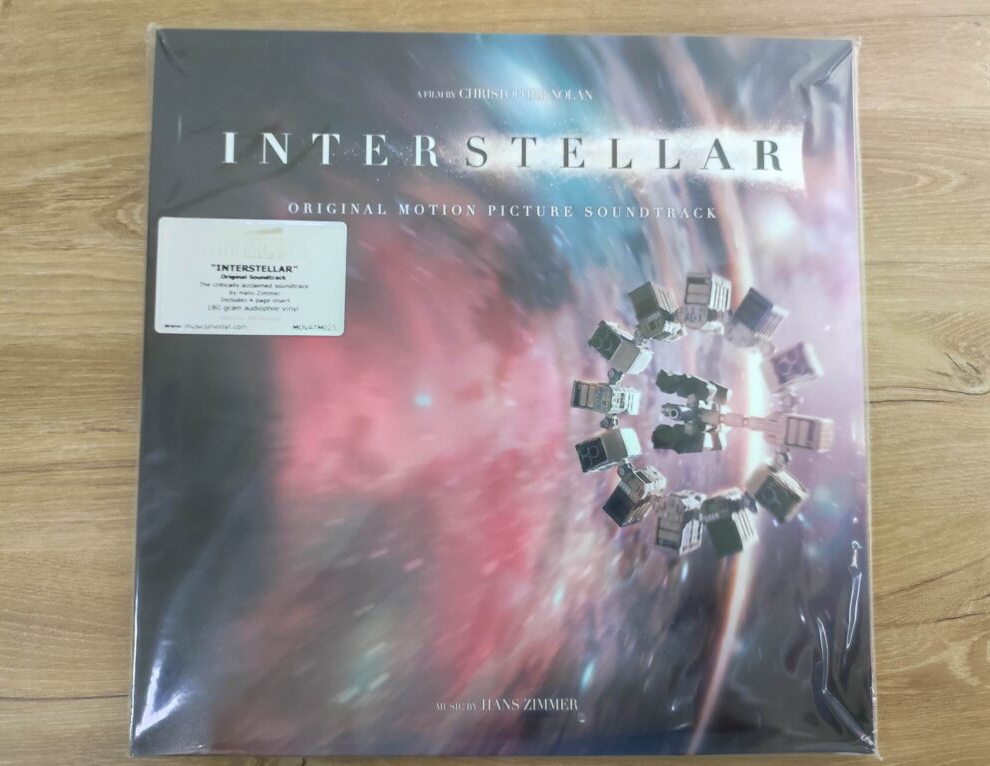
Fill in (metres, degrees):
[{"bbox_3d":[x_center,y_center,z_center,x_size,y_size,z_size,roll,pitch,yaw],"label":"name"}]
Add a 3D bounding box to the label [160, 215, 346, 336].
[{"bbox_3d":[-0.107,-0.046,0.324,0.083,0.001,0.051,1,86,-1],"label":"label"}]

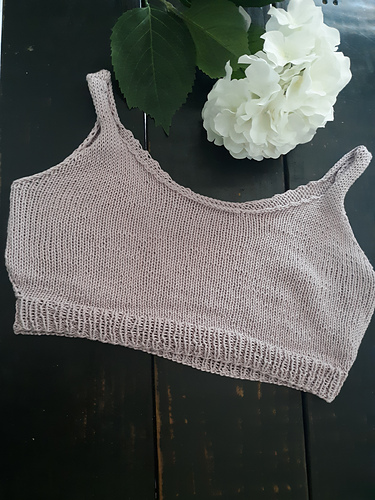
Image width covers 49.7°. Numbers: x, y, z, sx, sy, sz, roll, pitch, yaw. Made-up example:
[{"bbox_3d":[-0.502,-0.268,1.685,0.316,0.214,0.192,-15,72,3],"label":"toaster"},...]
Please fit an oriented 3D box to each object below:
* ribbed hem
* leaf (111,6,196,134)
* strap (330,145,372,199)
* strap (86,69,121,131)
[{"bbox_3d":[-0.007,0.096,0.409,0.346,0.014,0.048,12,81,-1],"label":"ribbed hem"},{"bbox_3d":[-0.034,-0.197,0.442,0.093,0.020,0.153,-7,82,-4],"label":"leaf"},{"bbox_3d":[0.180,-0.089,0.446,0.030,0.012,0.063,40,82,3],"label":"strap"},{"bbox_3d":[-0.092,-0.163,0.443,0.028,0.012,0.073,-11,82,-4],"label":"strap"}]

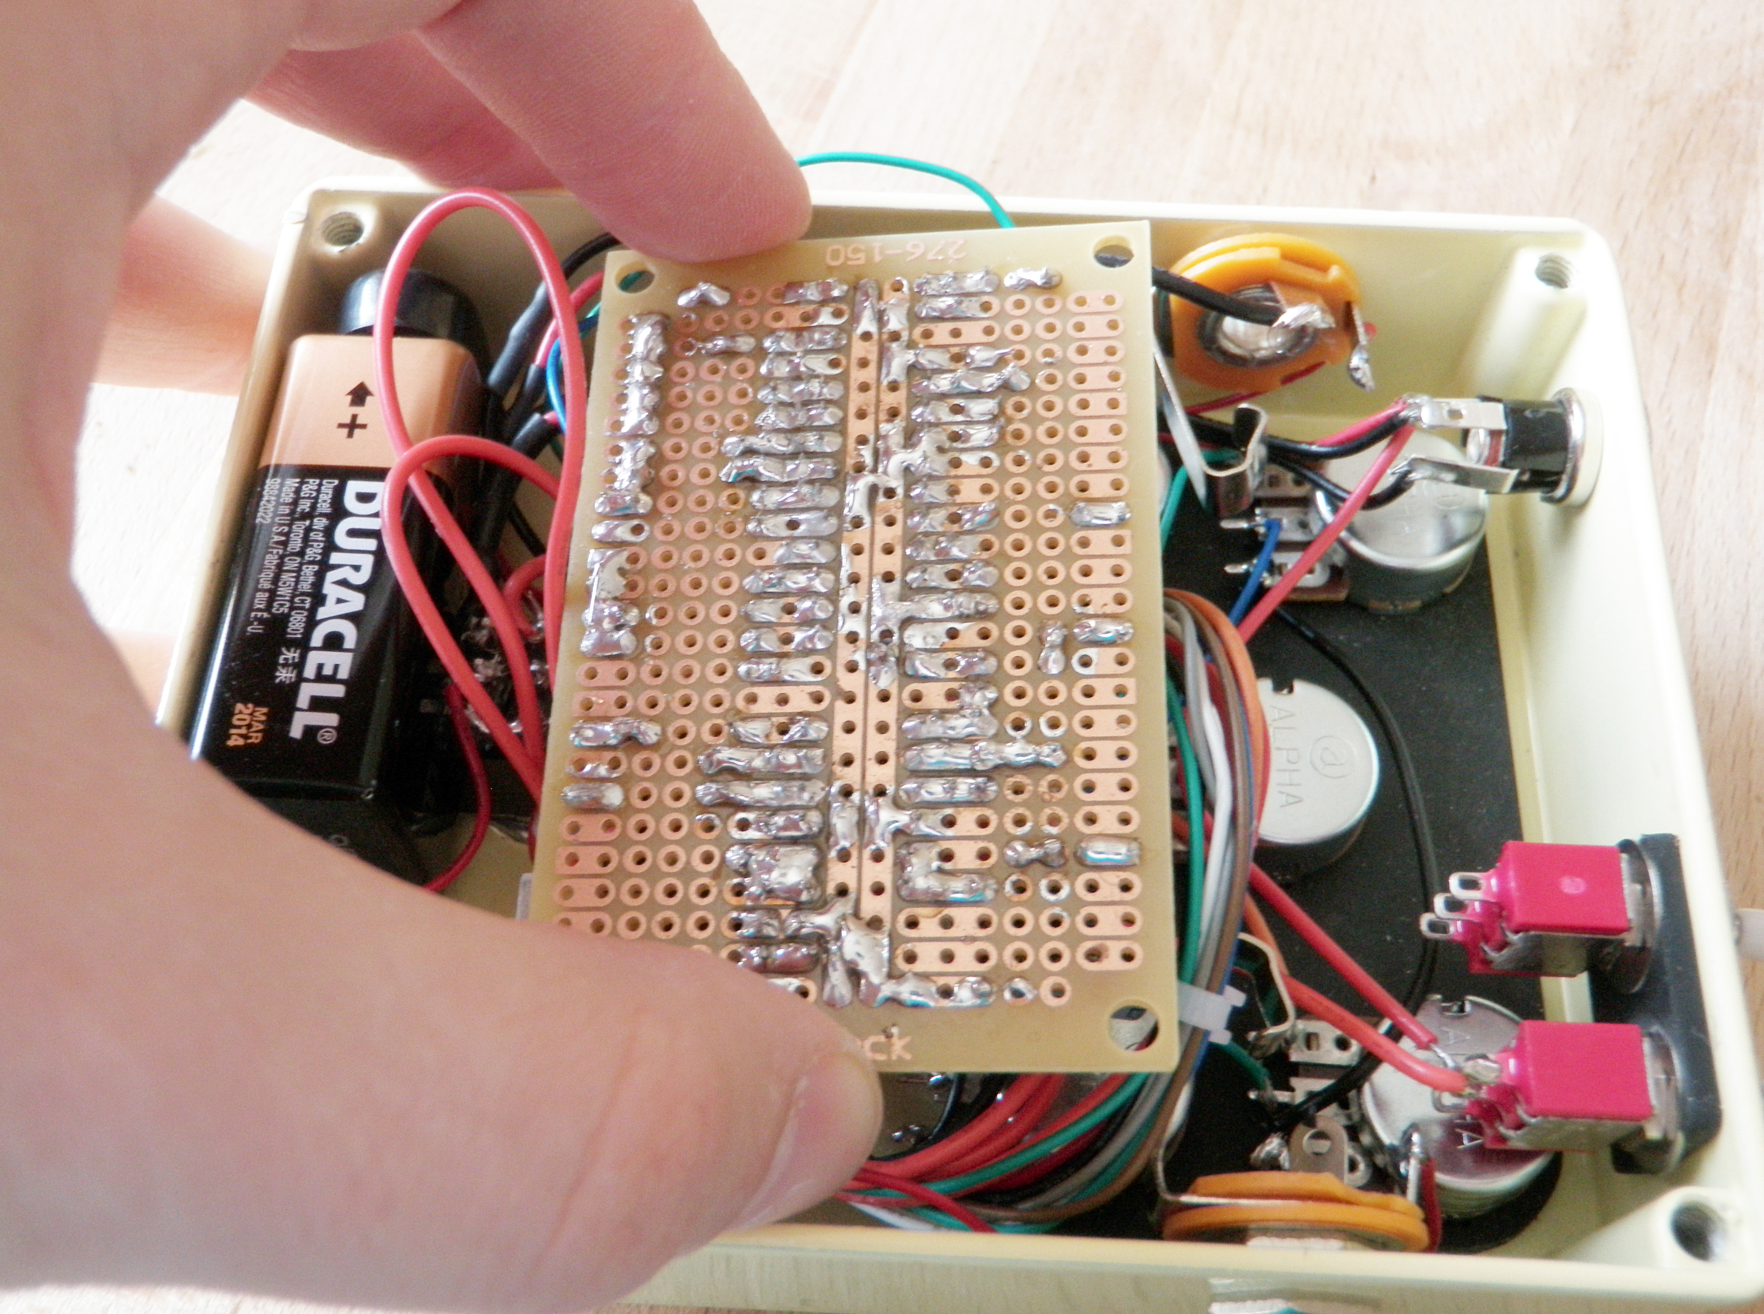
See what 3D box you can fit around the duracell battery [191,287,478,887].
[{"bbox_3d":[-0.045,-0.005,0.167,0.018,0.026,0.049,2,63,2],"label":"duracell battery"}]

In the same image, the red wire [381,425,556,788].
[{"bbox_3d":[-0.034,-0.004,0.151,0.014,0.009,0.032,-2,63,0],"label":"red wire"}]

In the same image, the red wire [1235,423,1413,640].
[{"bbox_3d":[0.038,-0.011,0.160,0.002,0.003,0.029,35,64,17],"label":"red wire"}]

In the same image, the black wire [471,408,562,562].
[{"bbox_3d":[-0.032,-0.015,0.165,0.004,0.004,0.018,15,69,8],"label":"black wire"}]

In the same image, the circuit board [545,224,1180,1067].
[{"bbox_3d":[-0.002,-0.004,0.142,0.047,0.002,0.072,-2,64,7],"label":"circuit board"}]

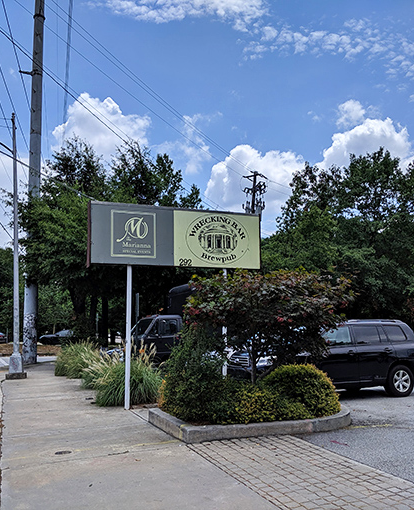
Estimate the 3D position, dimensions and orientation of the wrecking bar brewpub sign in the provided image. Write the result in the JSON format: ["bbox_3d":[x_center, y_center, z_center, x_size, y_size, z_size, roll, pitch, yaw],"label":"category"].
[{"bbox_3d":[-0.570,-0.335,11.050,3.680,1.200,0.300,2,-8,-23],"label":"wrecking bar brewpub sign"}]

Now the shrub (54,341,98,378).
[{"bbox_3d":[-4.594,3.615,18.600,1.400,1.250,1.400,2,-8,-23],"label":"shrub"}]

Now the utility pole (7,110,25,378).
[{"bbox_3d":[-6.894,-0.511,19.048,0.600,9.590,0.600,0,-8,-24],"label":"utility pole"}]

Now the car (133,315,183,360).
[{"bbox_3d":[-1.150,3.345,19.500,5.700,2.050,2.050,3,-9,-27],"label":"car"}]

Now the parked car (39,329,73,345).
[{"bbox_3d":[-13.433,7.813,50.000,4.700,1.450,1.830,1,-8,-16],"label":"parked car"}]

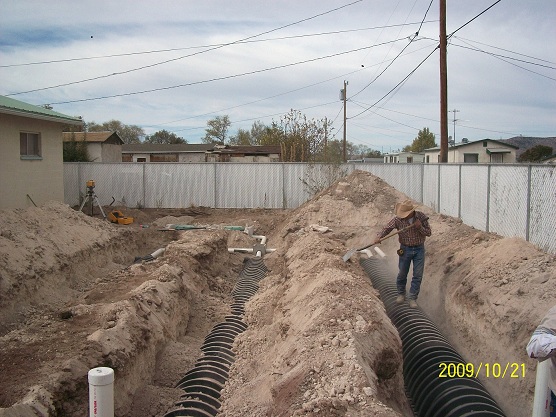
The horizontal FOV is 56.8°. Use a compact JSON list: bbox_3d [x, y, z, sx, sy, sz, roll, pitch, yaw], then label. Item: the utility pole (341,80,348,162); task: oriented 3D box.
[{"bbox_3d":[6.430,-7.450,49.700,0.750,9.700,0.550,0,5,0],"label":"utility pole"}]

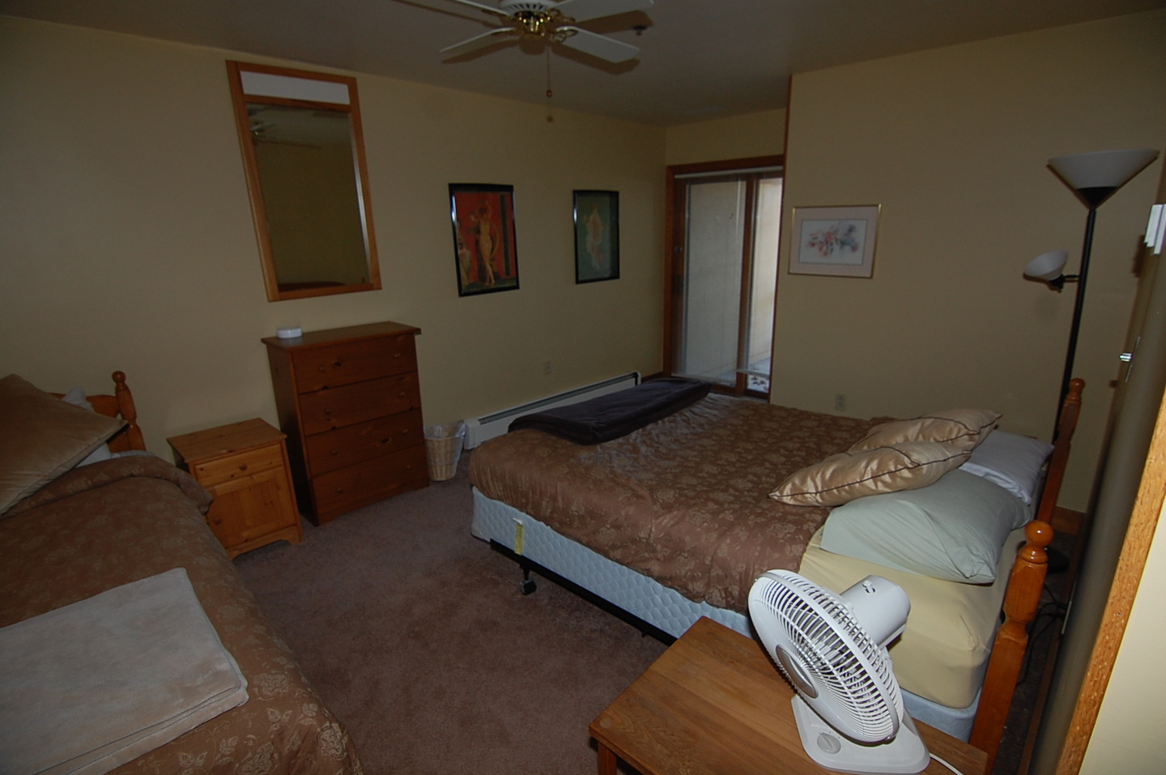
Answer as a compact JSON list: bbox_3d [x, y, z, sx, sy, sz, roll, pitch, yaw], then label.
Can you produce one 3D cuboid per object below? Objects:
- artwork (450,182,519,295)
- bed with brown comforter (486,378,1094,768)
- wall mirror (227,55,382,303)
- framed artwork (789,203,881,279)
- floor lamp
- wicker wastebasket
[{"bbox_3d":[-0.690,-1.047,3.688,0.025,0.736,0.534,14,24,43],"label":"artwork"},{"bbox_3d":[0.706,0.418,2.241,2.020,0.950,1.370,12,22,38],"label":"bed with brown comforter"},{"bbox_3d":[-1.482,-1.088,2.840,0.035,1.153,0.625,14,24,43],"label":"wall mirror"},{"bbox_3d":[1.562,-0.912,3.237,0.499,0.426,0.025,12,22,38],"label":"framed artwork"},{"bbox_3d":[2.099,-0.070,2.252,0.340,1.780,0.370,-16,18,-42],"label":"floor lamp"},{"bbox_3d":[-0.922,0.429,3.466,0.290,0.320,0.290,-2,17,1],"label":"wicker wastebasket"}]

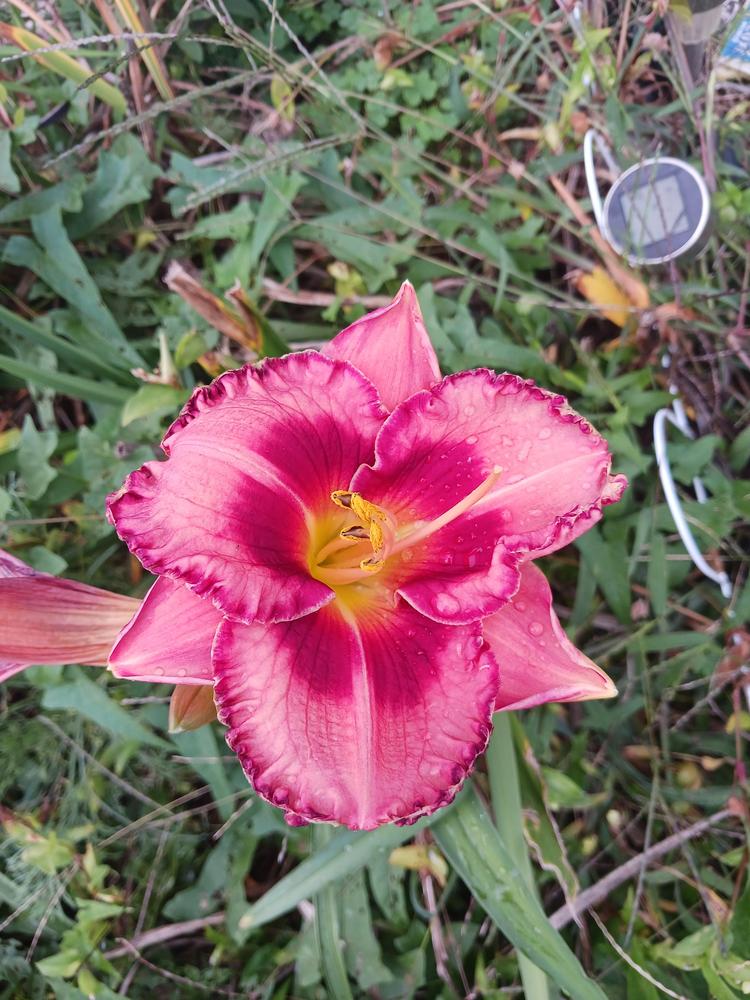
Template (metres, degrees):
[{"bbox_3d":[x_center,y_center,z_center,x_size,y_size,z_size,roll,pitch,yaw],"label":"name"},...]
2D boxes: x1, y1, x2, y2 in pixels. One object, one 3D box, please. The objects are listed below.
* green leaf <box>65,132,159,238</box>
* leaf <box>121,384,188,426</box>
[{"bbox_3d":[-0.168,-0.201,0.500,0.041,0.020,0.073,36,80,-5],"label":"green leaf"},{"bbox_3d":[-0.090,-0.038,0.320,0.029,0.011,0.013,-30,83,-14],"label":"leaf"}]

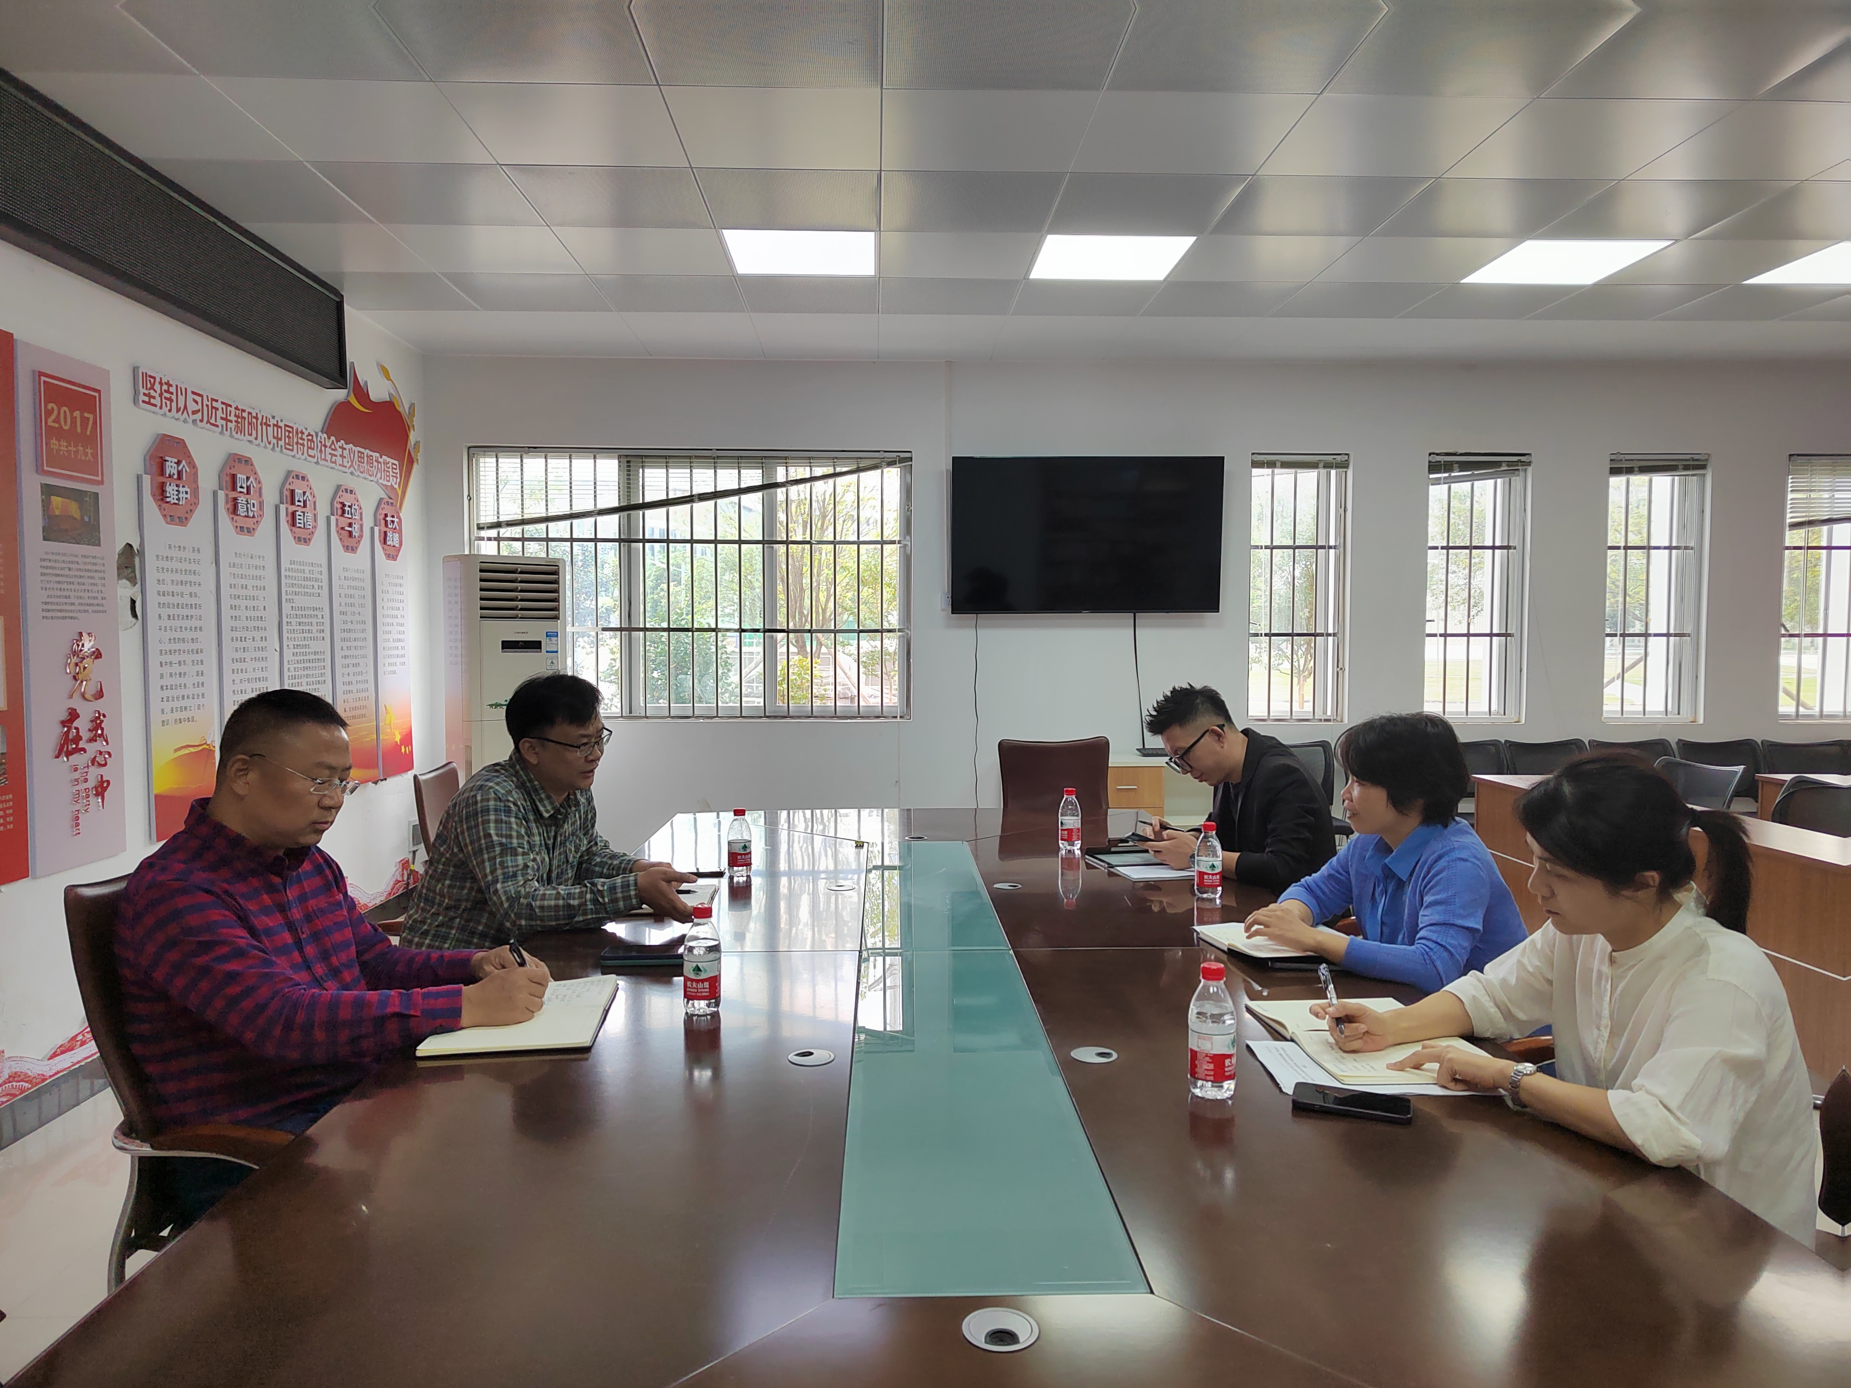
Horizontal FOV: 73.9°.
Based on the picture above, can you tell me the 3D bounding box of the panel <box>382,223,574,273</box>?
[{"bbox_3d":[-1.670,-1.720,4.756,0.600,0.025,0.600,0,3,-2],"label":"panel"}]

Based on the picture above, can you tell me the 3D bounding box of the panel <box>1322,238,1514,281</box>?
[{"bbox_3d":[1.927,-1.714,4.844,0.595,0.030,0.590,0,3,-2],"label":"panel"}]

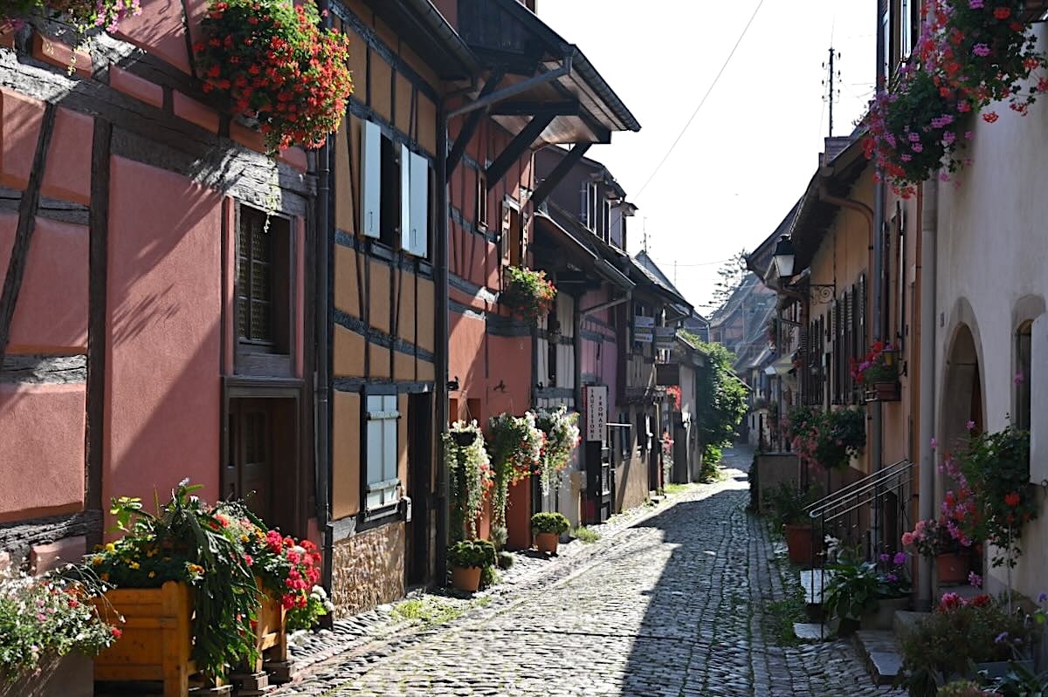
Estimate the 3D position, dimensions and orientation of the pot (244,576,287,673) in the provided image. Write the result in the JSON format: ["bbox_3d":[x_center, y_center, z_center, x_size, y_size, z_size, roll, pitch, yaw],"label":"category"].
[{"bbox_3d":[-1.943,1.770,9.087,0.580,0.620,0.580,0,-2,10],"label":"pot"}]

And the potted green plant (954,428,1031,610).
[{"bbox_3d":[2.338,0.825,6.800,0.360,0.880,0.500,0,-2,9],"label":"potted green plant"}]

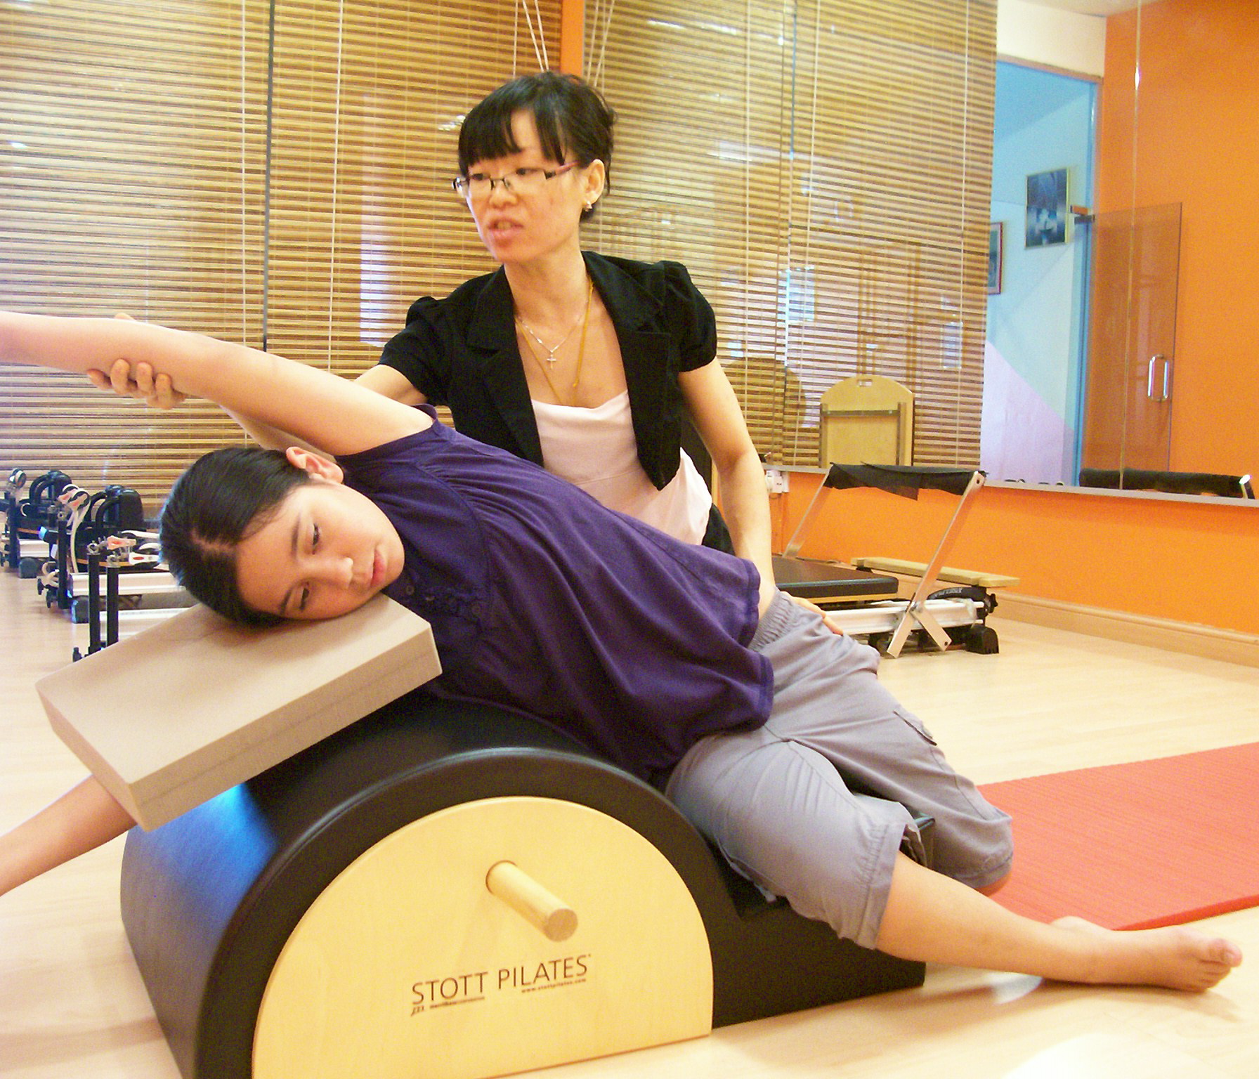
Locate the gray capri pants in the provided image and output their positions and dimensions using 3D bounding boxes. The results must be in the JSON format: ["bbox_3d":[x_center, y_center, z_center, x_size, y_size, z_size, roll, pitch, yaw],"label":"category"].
[{"bbox_3d":[0.238,0.266,1.630,0.430,0.320,0.340,40,-13,-6],"label":"gray capri pants"}]

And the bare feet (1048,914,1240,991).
[{"bbox_3d":[0.589,0.472,1.610,0.210,0.082,0.095,2,5,21],"label":"bare feet"}]

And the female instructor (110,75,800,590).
[{"bbox_3d":[-0.190,-0.074,1.900,0.820,1.100,0.720,1,5,12],"label":"female instructor"}]

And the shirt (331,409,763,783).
[{"bbox_3d":[-0.091,0.071,1.570,0.490,0.360,0.240,26,-3,-26],"label":"shirt"}]

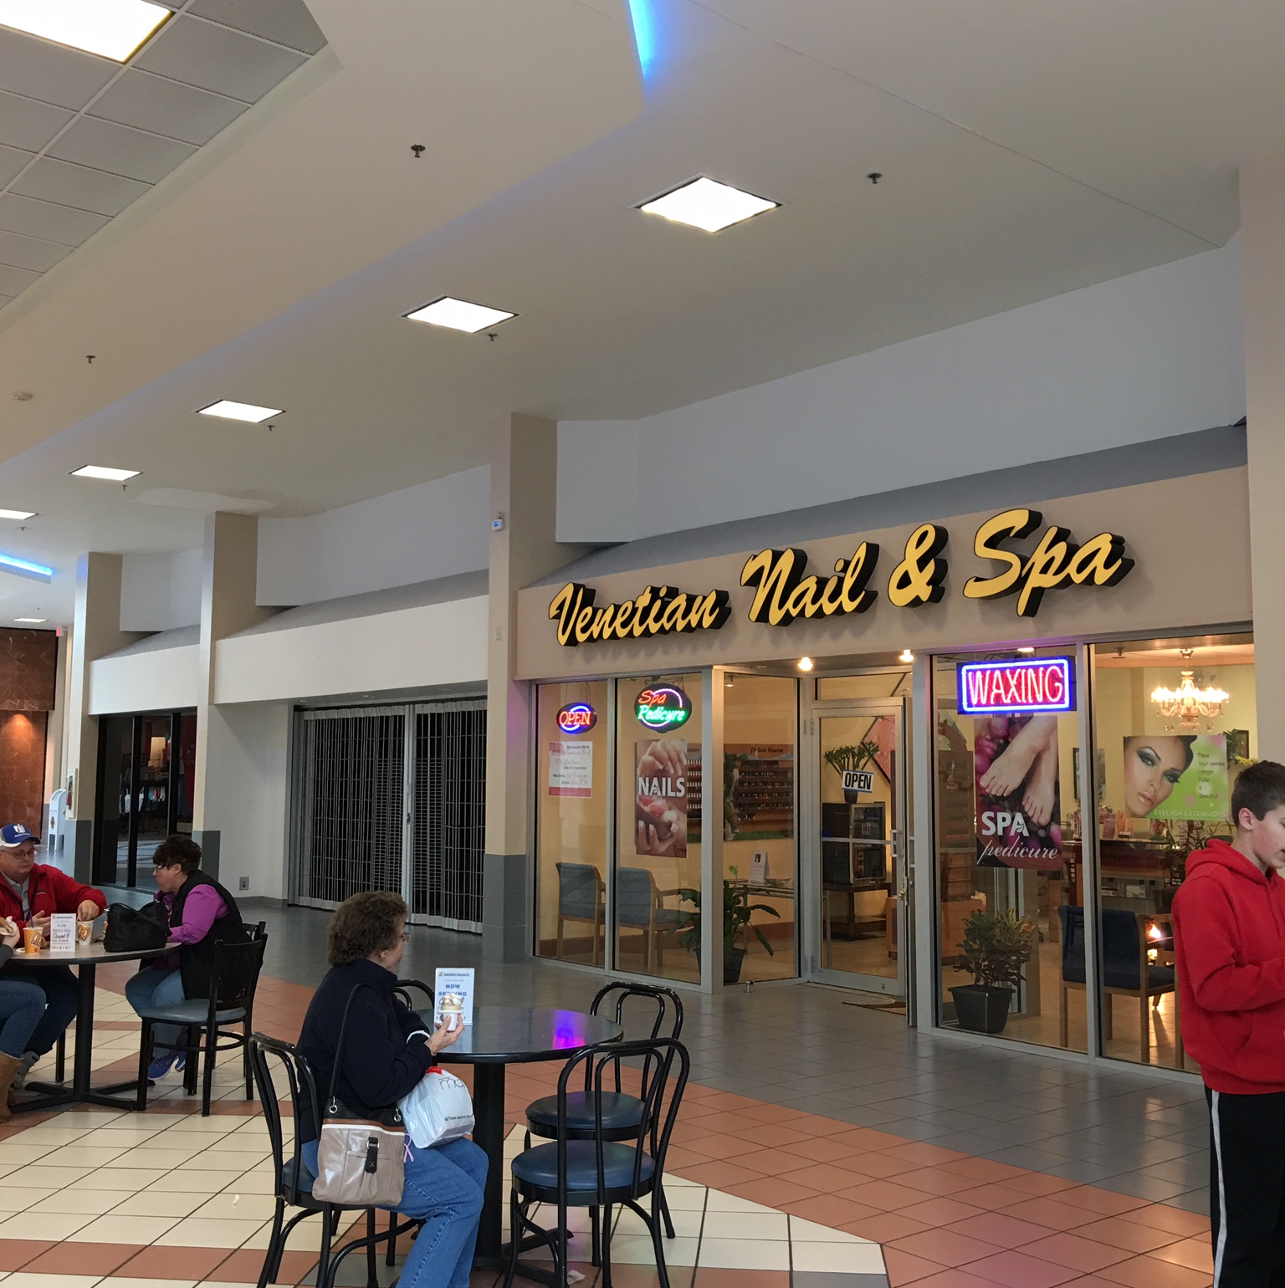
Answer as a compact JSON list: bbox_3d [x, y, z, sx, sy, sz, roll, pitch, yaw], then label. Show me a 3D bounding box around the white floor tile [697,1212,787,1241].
[{"bbox_3d":[0.375,2.098,5.158,0.305,0.010,0.302,0,-5,5],"label":"white floor tile"}]

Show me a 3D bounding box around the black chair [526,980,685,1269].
[{"bbox_3d":[-0.150,1.633,4.984,0.440,0.850,0.490,-4,-7,41],"label":"black chair"}]

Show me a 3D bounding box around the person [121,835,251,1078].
[{"bbox_3d":[-2.374,1.654,7.543,0.670,1.270,0.500,4,-6,-29],"label":"person"}]

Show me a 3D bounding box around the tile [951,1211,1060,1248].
[{"bbox_3d":[1.263,2.076,5.053,0.297,0.015,0.297,5,-7,-39],"label":"tile"}]

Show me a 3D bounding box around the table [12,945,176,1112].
[{"bbox_3d":[-2.807,1.843,6.940,1.030,0.745,1.030,0,-6,5],"label":"table"}]

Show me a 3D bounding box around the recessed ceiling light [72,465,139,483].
[{"bbox_3d":[-5.794,-1.862,15.517,0.600,0.060,0.600,5,-7,-39],"label":"recessed ceiling light"}]

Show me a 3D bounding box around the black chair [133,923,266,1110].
[{"bbox_3d":[-2.130,1.828,6.993,0.460,0.820,0.420,-1,-6,18],"label":"black chair"}]

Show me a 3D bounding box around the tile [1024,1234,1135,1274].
[{"bbox_3d":[1.454,2.055,4.821,0.297,0.015,0.297,5,-7,-39],"label":"tile"}]

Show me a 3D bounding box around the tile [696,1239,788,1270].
[{"bbox_3d":[0.346,2.070,4.855,0.305,0.010,0.302,0,-5,5],"label":"tile"}]

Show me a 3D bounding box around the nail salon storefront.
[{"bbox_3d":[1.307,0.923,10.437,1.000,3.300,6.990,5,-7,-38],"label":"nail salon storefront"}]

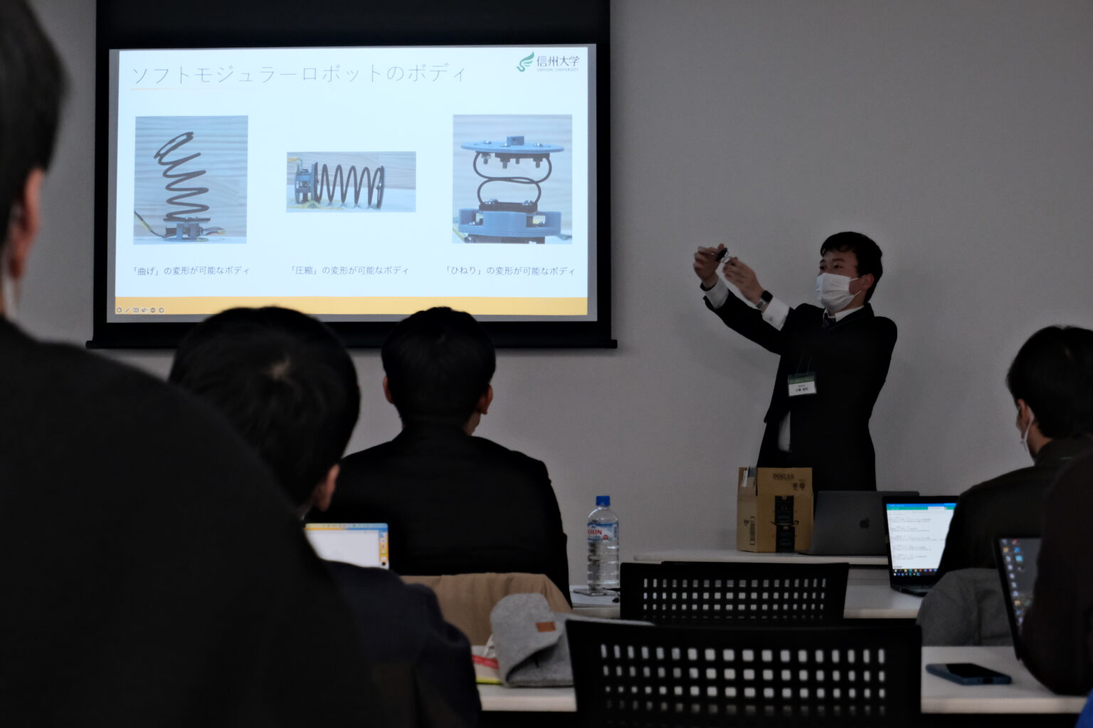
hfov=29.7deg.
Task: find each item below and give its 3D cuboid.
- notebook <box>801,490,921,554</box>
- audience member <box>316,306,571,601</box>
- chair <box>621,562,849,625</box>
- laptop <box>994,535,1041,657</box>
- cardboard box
[{"bbox_3d":[0.932,0.475,6.206,0.304,0.197,0.312,0,-2,-3],"label":"notebook"},{"bbox_3d":[-0.205,0.559,4.340,0.500,1.312,0.700,0,-2,0],"label":"audience member"},{"bbox_3d":[0.380,0.801,4.190,0.500,0.815,0.560,0,-2,3],"label":"chair"},{"bbox_3d":[0.871,0.351,3.058,0.320,0.180,0.340,0,-2,-5],"label":"laptop"},{"bbox_3d":[0.714,0.452,6.442,0.185,0.263,0.180,1,-2,-13],"label":"cardboard box"}]

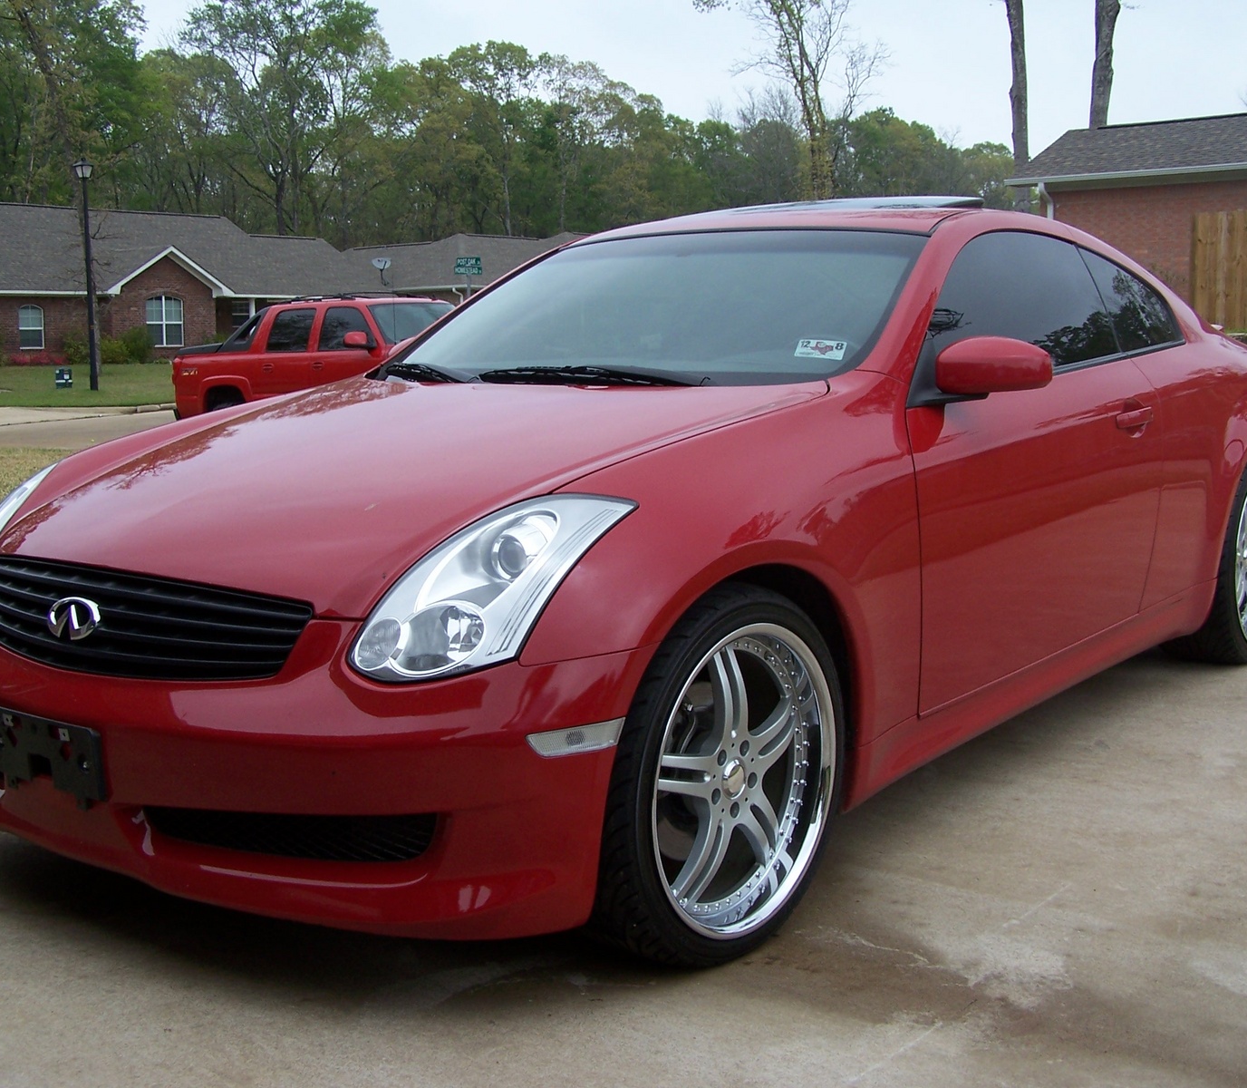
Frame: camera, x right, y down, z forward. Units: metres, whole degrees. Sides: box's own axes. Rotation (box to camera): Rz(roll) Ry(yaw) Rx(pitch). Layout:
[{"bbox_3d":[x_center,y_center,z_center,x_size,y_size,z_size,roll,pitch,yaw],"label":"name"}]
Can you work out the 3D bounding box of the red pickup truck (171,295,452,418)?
[{"bbox_3d":[-2.778,-1.843,18.021,5.630,1.880,2.020,7,12,43],"label":"red pickup truck"}]

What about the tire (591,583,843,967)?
[{"bbox_3d":[0.138,0.408,2.877,0.245,0.660,0.660,5,11,38],"label":"tire"}]

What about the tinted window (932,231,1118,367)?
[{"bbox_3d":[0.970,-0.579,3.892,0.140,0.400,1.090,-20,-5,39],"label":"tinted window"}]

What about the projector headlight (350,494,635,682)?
[{"bbox_3d":[-0.215,0.075,2.522,0.310,0.260,0.420,5,11,38],"label":"projector headlight"}]

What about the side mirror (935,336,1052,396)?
[{"bbox_3d":[0.777,-0.378,3.349,0.220,0.130,0.140,5,11,38],"label":"side mirror"}]

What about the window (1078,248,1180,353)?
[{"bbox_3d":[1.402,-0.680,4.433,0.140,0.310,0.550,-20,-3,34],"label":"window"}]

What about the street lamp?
[{"bbox_3d":[-11.644,-5.822,34.630,0.450,5.000,0.450,5,11,38],"label":"street lamp"}]

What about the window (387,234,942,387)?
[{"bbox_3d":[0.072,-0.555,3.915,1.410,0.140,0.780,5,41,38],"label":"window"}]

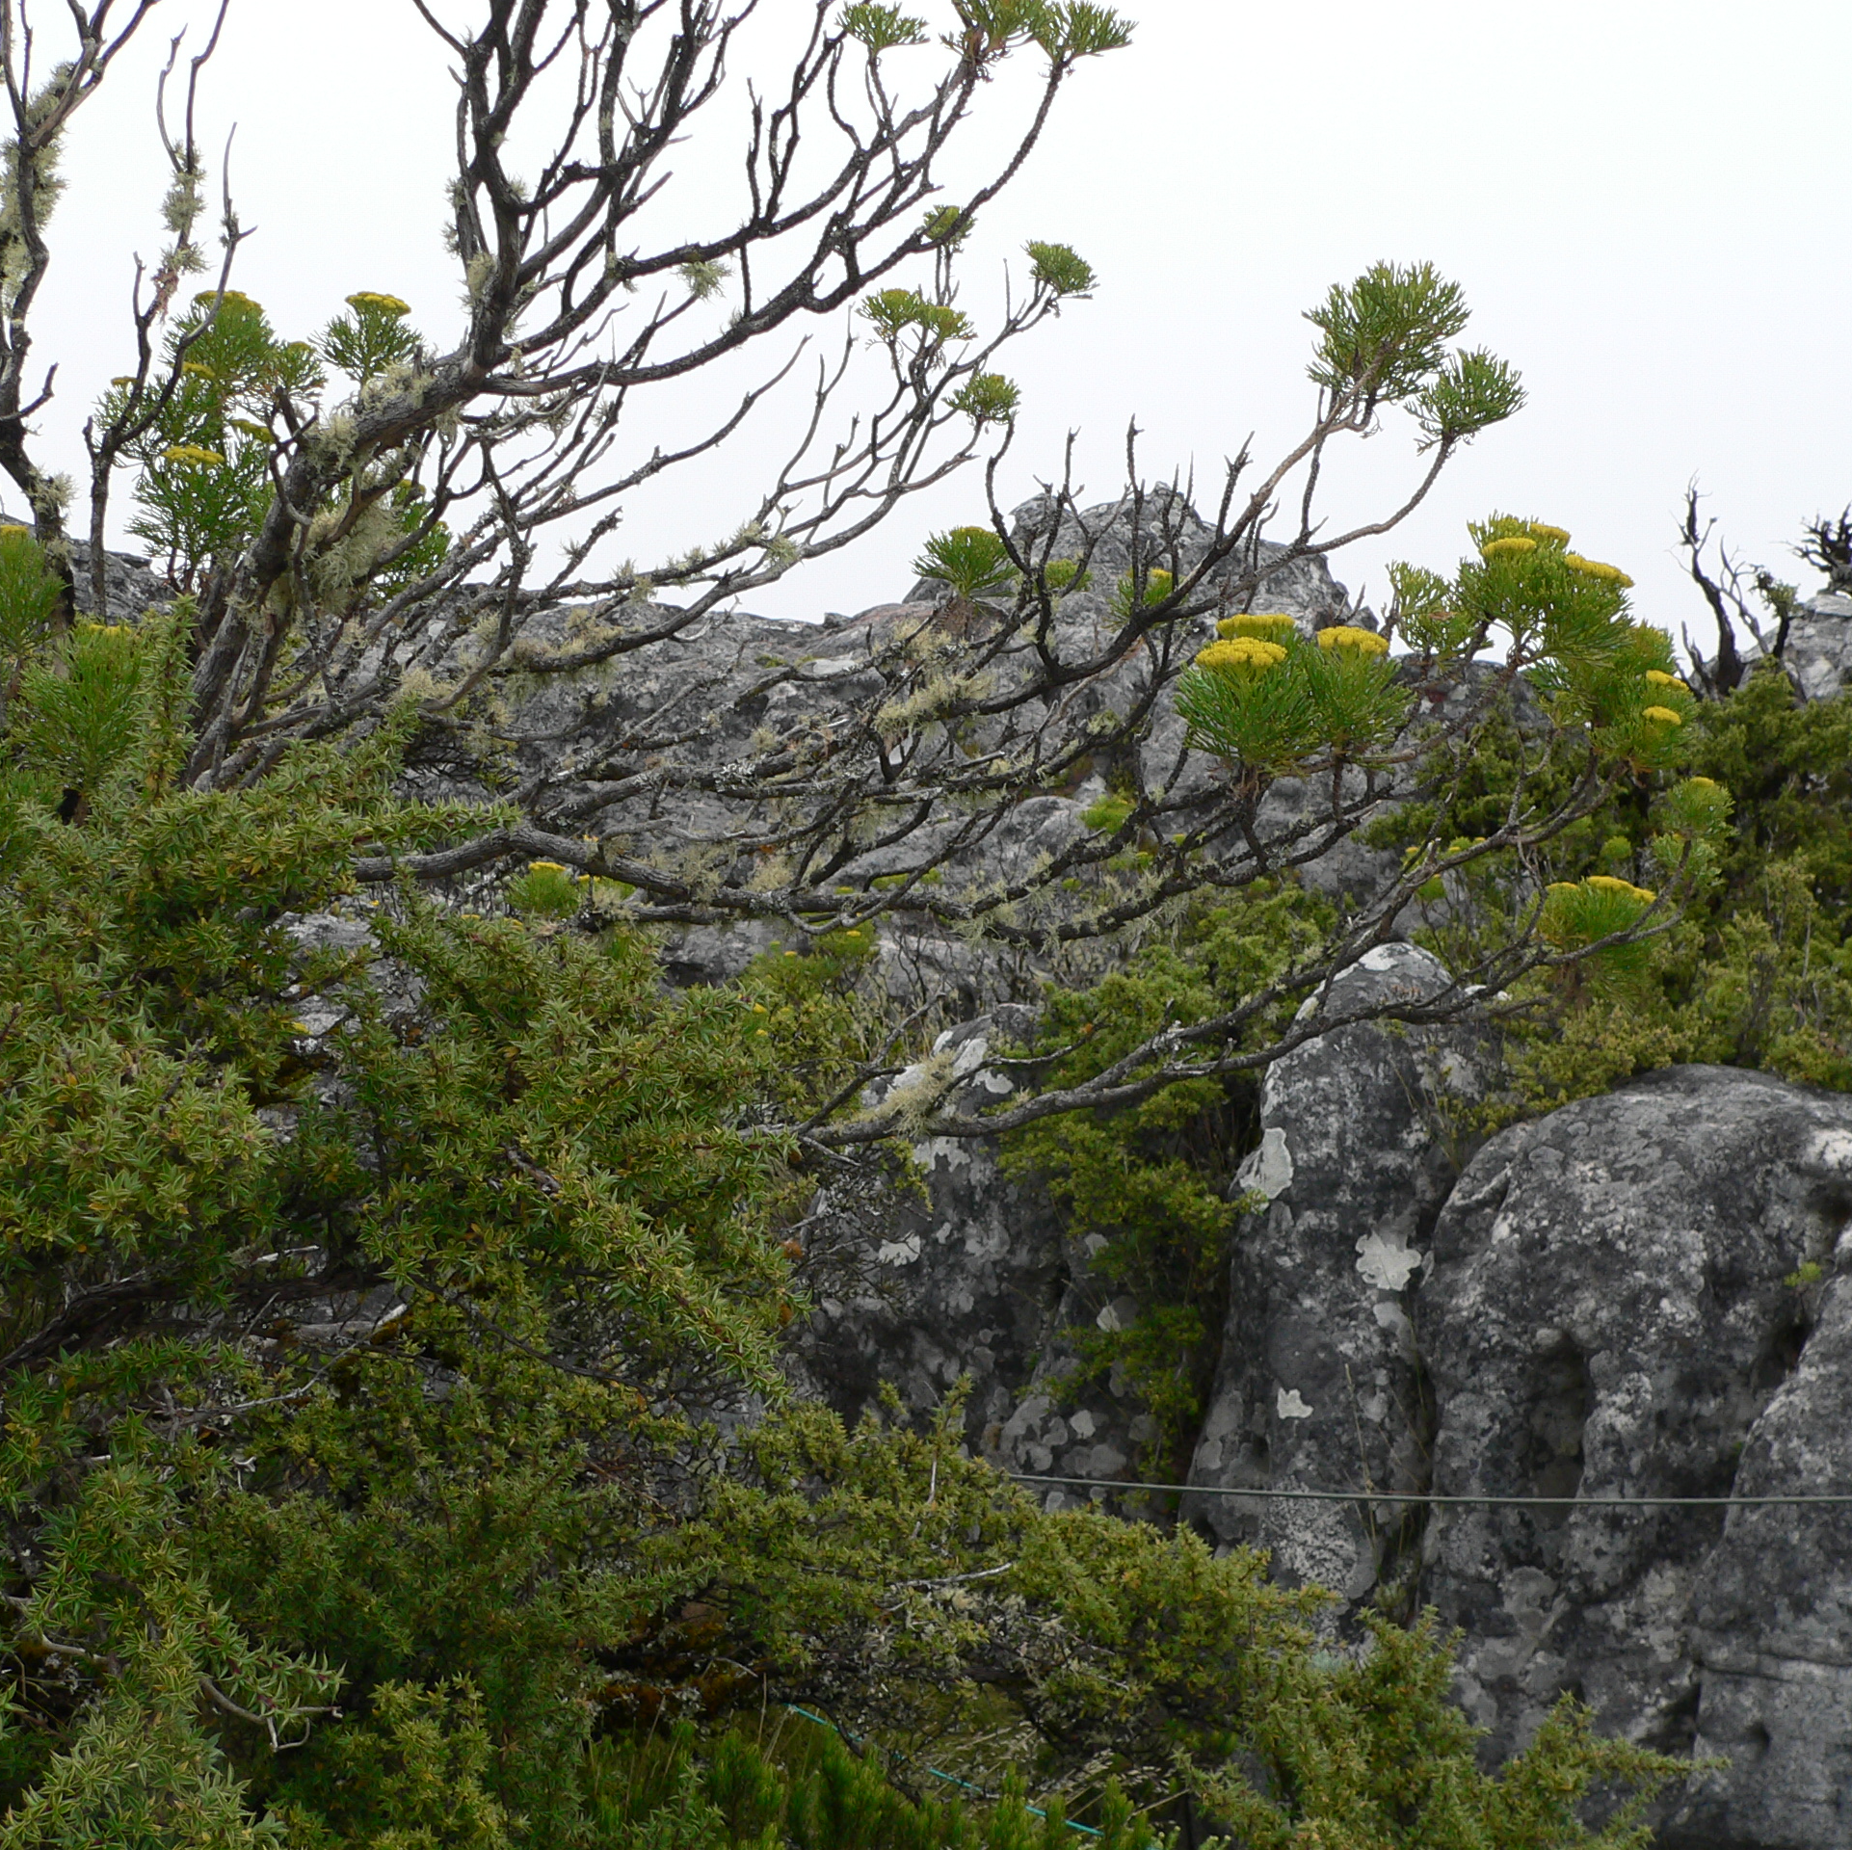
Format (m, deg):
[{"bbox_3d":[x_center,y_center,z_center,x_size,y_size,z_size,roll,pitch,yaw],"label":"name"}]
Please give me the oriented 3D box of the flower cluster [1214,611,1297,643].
[{"bbox_3d":[0.322,-0.290,2.500,0.077,0.029,0.074,0,0,0],"label":"flower cluster"}]

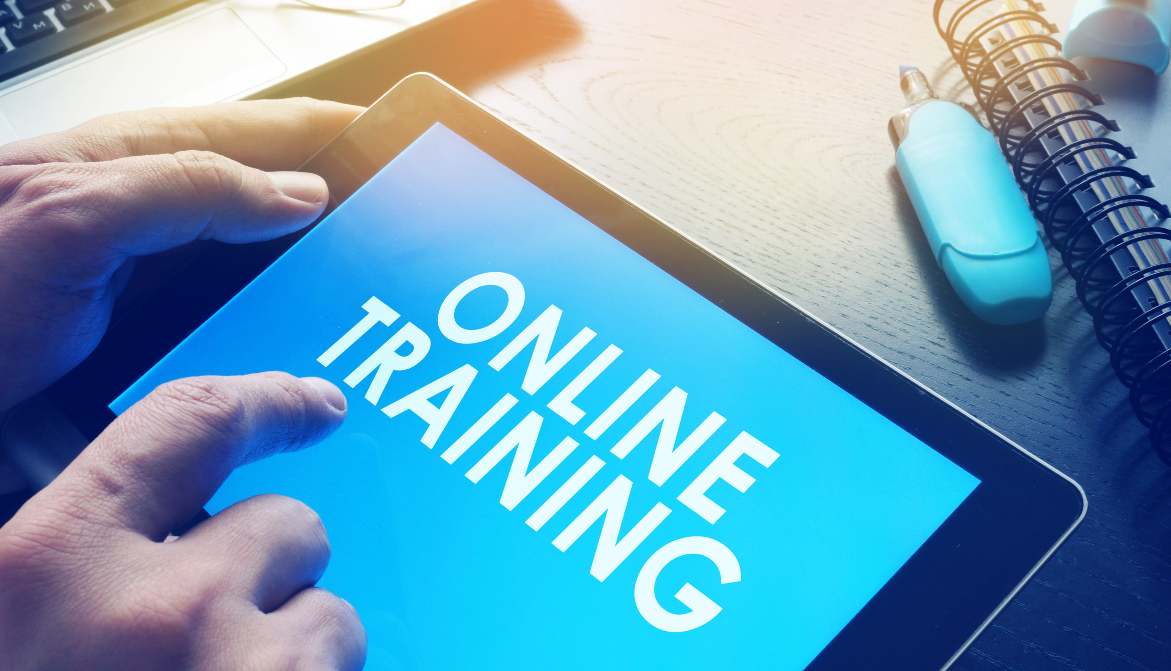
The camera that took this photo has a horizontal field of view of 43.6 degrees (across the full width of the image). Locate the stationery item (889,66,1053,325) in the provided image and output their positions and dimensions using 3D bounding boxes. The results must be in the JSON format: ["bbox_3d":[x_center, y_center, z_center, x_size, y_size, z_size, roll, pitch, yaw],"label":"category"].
[{"bbox_3d":[0.106,-0.044,0.415,0.027,0.016,0.110,-8,44,1],"label":"stationery item"}]

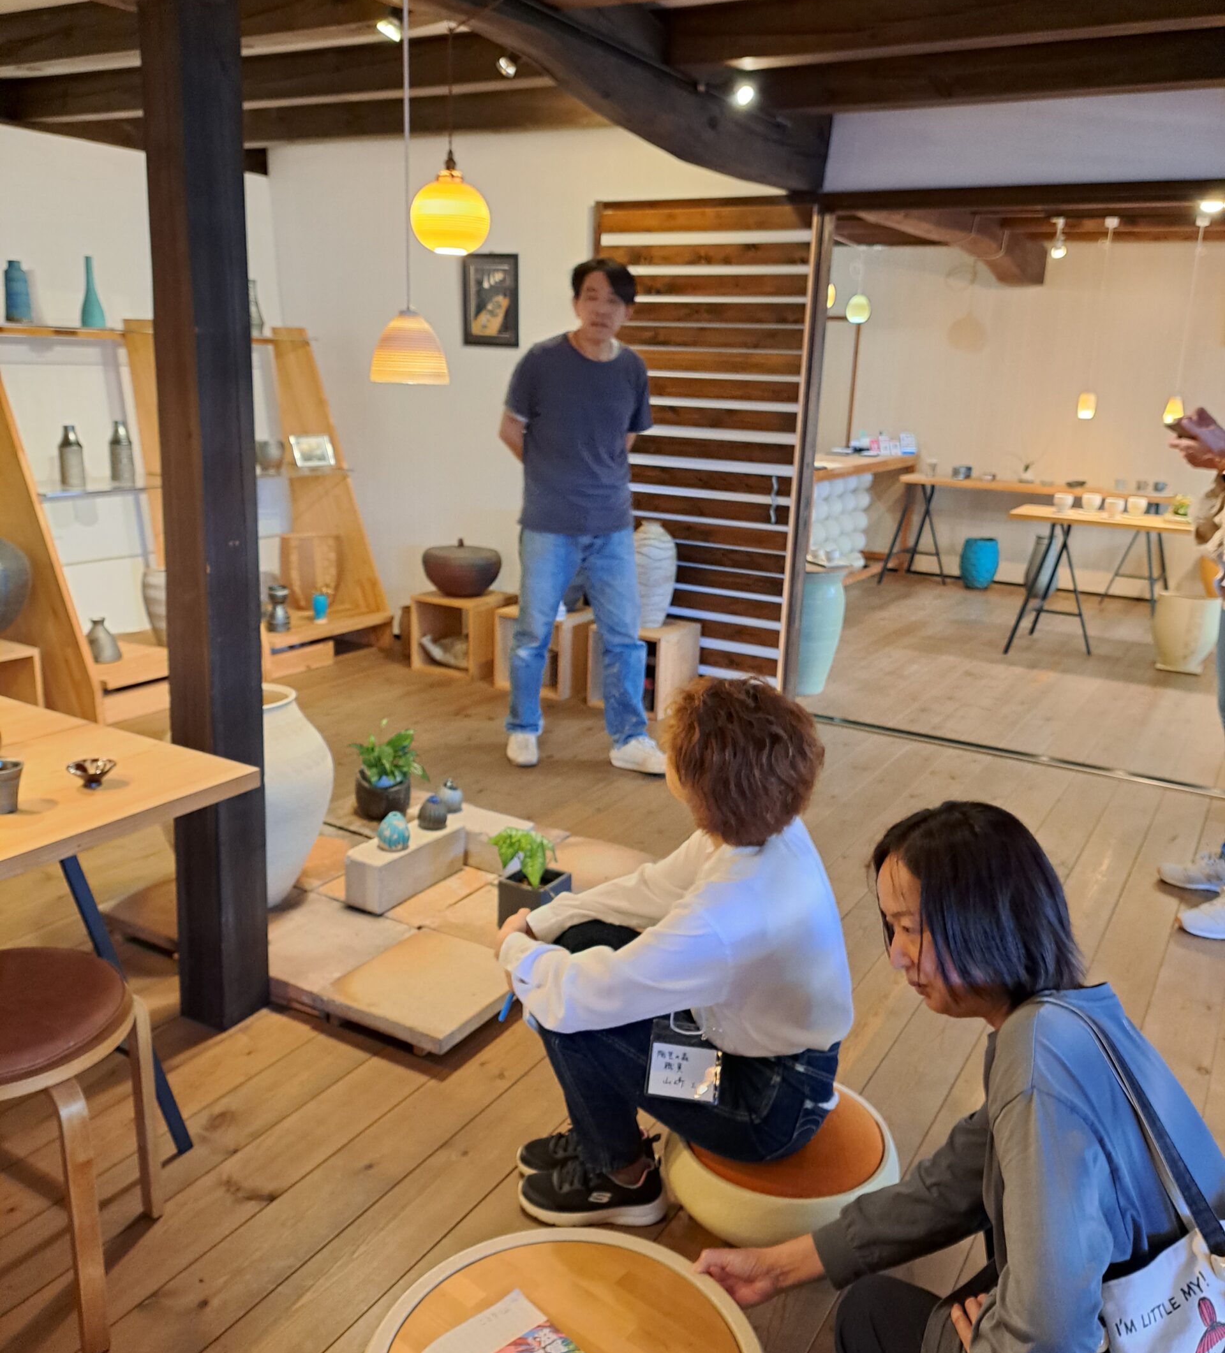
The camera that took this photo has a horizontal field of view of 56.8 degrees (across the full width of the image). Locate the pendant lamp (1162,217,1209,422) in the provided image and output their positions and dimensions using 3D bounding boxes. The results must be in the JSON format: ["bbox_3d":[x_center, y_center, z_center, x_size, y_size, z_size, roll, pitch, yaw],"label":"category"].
[{"bbox_3d":[3.291,-2.022,6.460,0.120,1.107,0.120,10,17,28],"label":"pendant lamp"}]

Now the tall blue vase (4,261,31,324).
[{"bbox_3d":[-2.269,-1.465,4.326,0.087,0.210,0.087,10,17,28],"label":"tall blue vase"}]

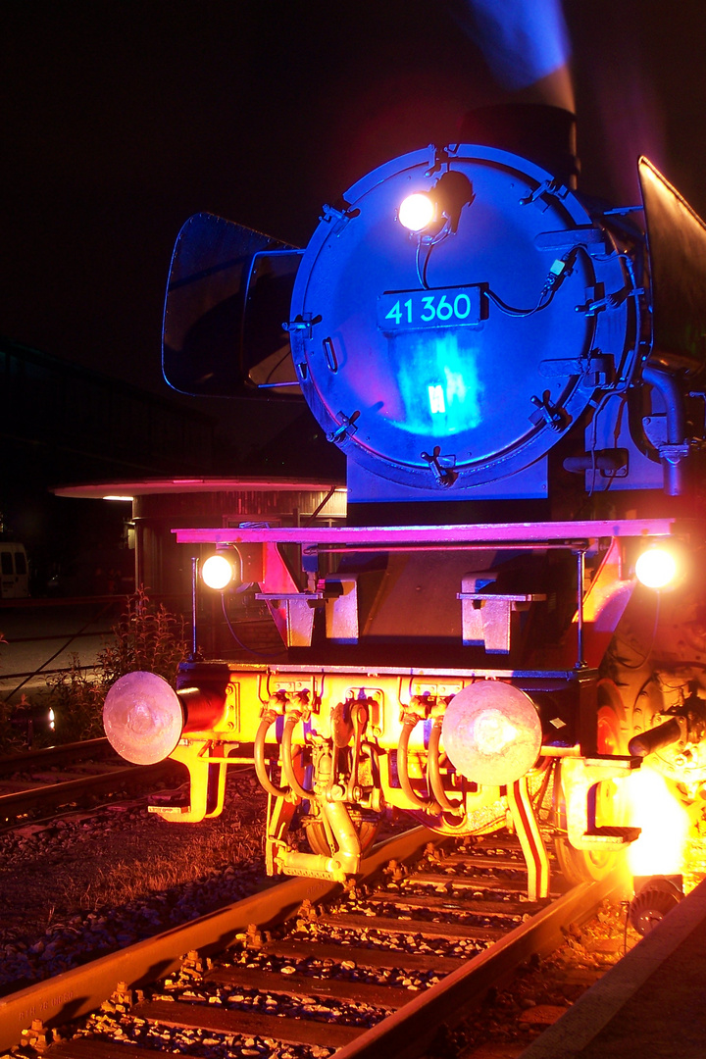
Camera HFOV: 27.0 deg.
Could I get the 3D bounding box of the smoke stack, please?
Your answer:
[{"bbox_3d":[1.082,-2.406,9.556,0.780,0.550,0.780,-1,-2,25],"label":"smoke stack"}]

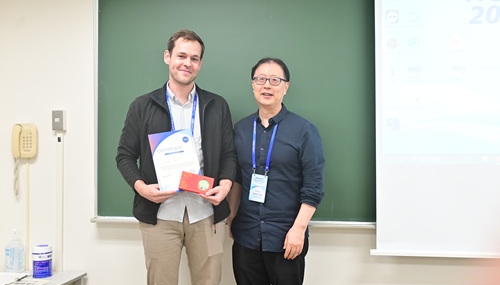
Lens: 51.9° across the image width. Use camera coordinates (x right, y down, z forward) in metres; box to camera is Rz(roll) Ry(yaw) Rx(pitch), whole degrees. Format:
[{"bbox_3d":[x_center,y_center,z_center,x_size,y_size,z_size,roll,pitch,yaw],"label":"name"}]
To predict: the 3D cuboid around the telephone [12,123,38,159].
[{"bbox_3d":[-1.368,-0.010,3.130,0.143,0.210,0.075,0,-1,8],"label":"telephone"}]

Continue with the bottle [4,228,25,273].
[{"bbox_3d":[-1.409,0.643,3.080,0.087,0.252,0.084,0,-1,-7],"label":"bottle"}]

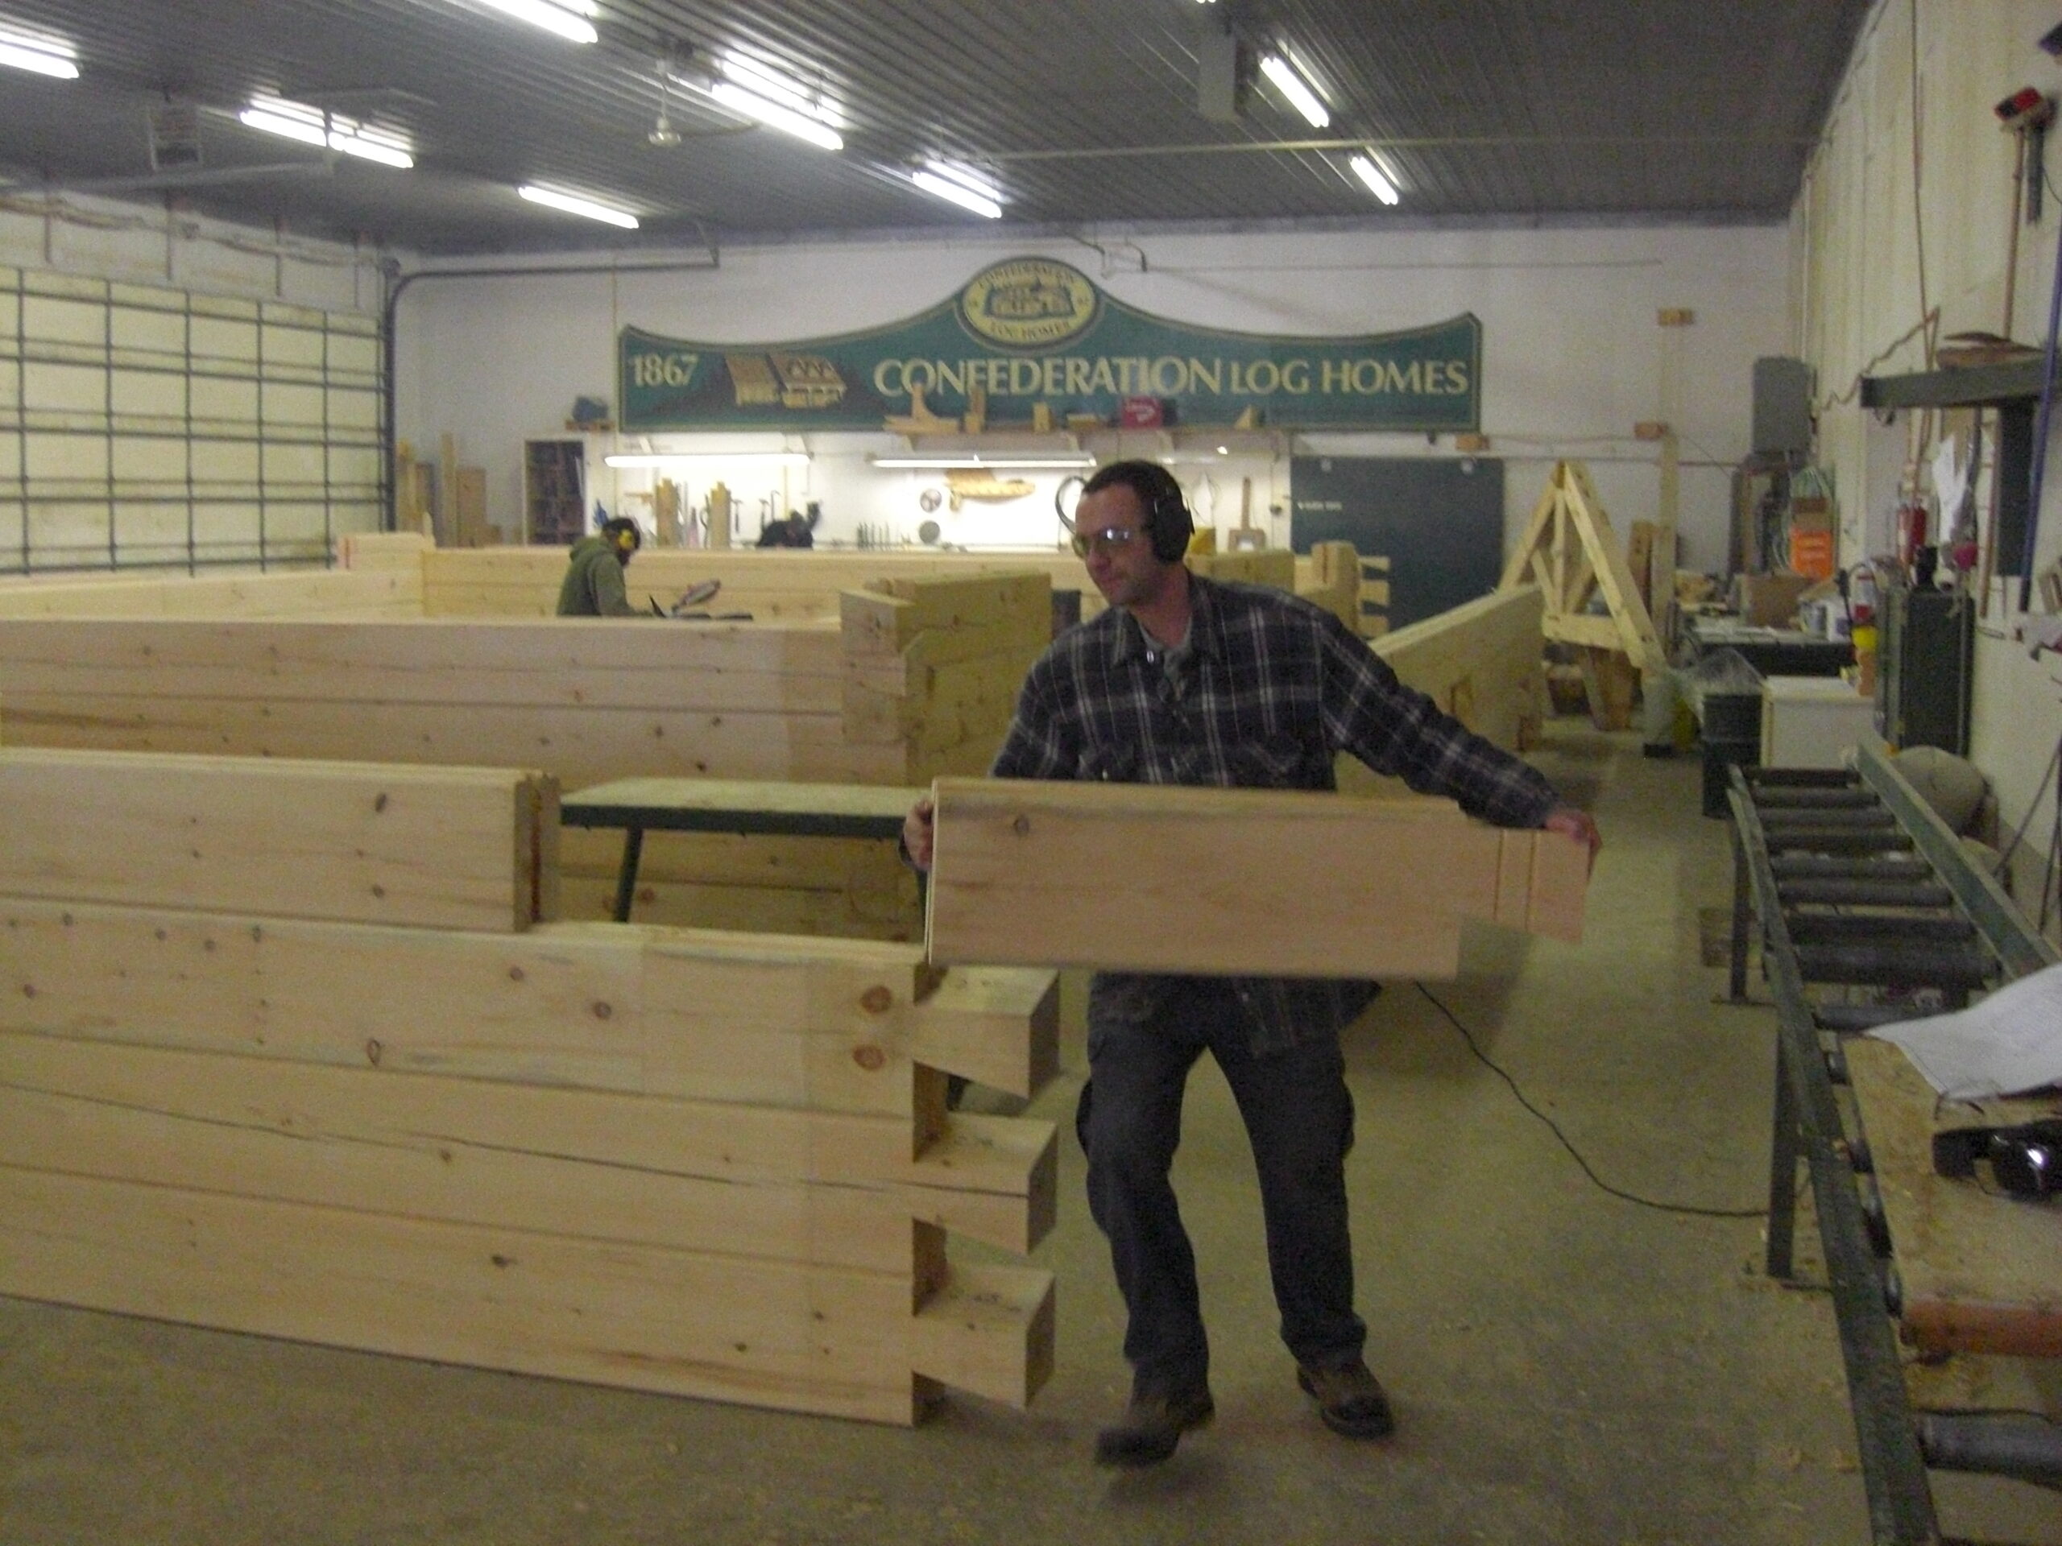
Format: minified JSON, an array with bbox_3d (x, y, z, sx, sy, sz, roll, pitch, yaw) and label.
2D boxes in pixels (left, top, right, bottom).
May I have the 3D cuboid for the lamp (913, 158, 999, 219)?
[{"bbox_3d":[-0.599,-4.810,18.817,0.140,0.110,2.440,2,7,16],"label":"lamp"}]

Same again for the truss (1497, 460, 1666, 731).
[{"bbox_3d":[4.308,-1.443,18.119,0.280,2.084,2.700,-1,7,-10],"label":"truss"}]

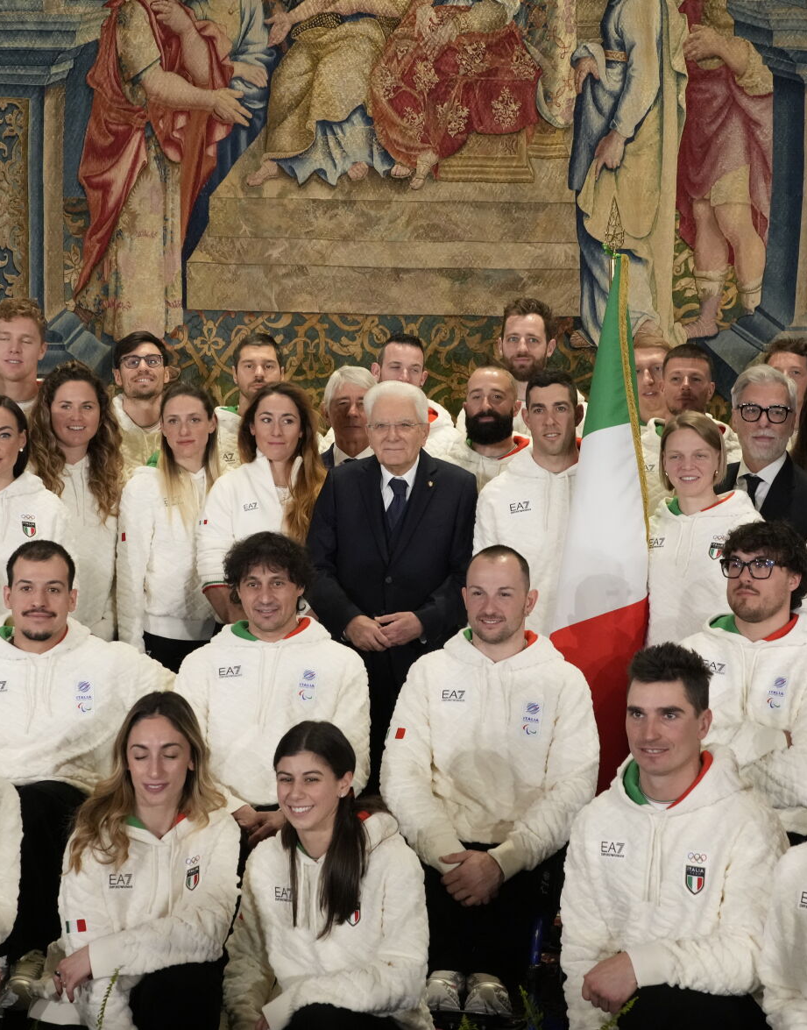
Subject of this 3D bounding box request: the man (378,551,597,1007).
[{"bbox_3d":[0.189,0.623,4.260,0.540,1.070,0.700,1,4,7],"label":"man"}]

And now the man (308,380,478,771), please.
[{"bbox_3d":[-0.029,0.478,4.920,0.490,1.710,0.330,1,4,0],"label":"man"}]

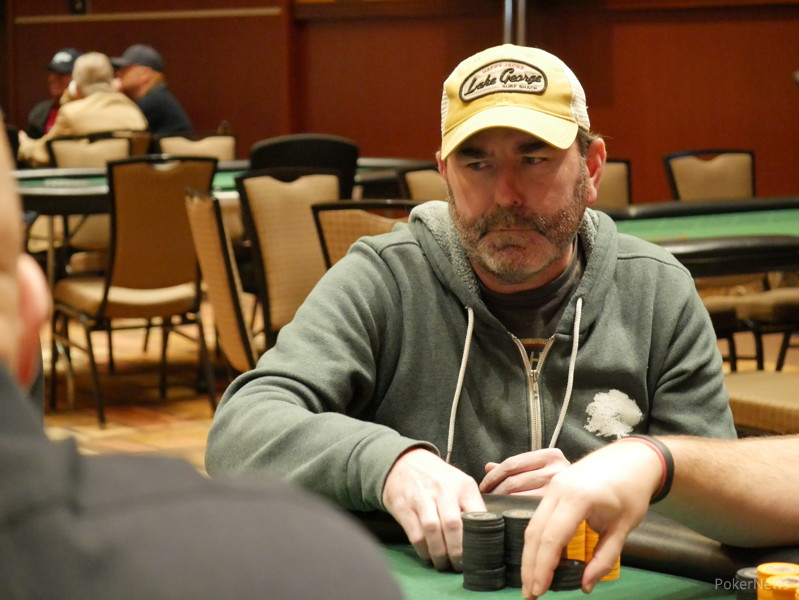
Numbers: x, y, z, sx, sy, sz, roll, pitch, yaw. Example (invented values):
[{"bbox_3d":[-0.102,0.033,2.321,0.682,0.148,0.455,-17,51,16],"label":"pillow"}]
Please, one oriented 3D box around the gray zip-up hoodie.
[{"bbox_3d":[0.087,0.181,2.452,0.560,0.560,0.430,0,6,7],"label":"gray zip-up hoodie"}]

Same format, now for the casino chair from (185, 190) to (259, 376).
[{"bbox_3d":[-0.258,0.173,5.963,0.600,0.940,0.460,-2,6,-13],"label":"casino chair"}]

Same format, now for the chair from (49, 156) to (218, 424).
[{"bbox_3d":[-0.966,-0.068,8.327,0.460,0.940,0.600,-4,7,-27],"label":"chair"}]

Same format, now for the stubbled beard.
[{"bbox_3d":[0.127,-0.080,2.420,0.150,0.125,0.115,1,6,11],"label":"stubbled beard"}]

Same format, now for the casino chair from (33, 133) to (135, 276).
[{"bbox_3d":[-1.307,-0.254,10.131,0.460,0.940,0.600,-3,7,-24],"label":"casino chair"}]

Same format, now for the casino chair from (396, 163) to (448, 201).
[{"bbox_3d":[0.332,0.067,6.920,0.460,0.940,0.600,-5,7,-33],"label":"casino chair"}]

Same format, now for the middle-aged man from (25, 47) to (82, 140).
[{"bbox_3d":[-1.738,-0.615,11.698,0.520,1.340,0.750,1,6,15],"label":"middle-aged man"}]

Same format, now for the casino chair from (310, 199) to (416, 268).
[{"bbox_3d":[0.121,0.209,5.586,0.460,0.940,0.600,3,7,30],"label":"casino chair"}]

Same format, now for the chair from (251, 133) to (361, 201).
[{"bbox_3d":[-0.358,-0.121,8.534,0.470,0.990,0.560,-1,6,-6],"label":"chair"}]

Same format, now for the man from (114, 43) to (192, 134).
[{"bbox_3d":[-1.347,-0.577,11.200,0.780,1.360,0.550,1,6,12],"label":"man"}]

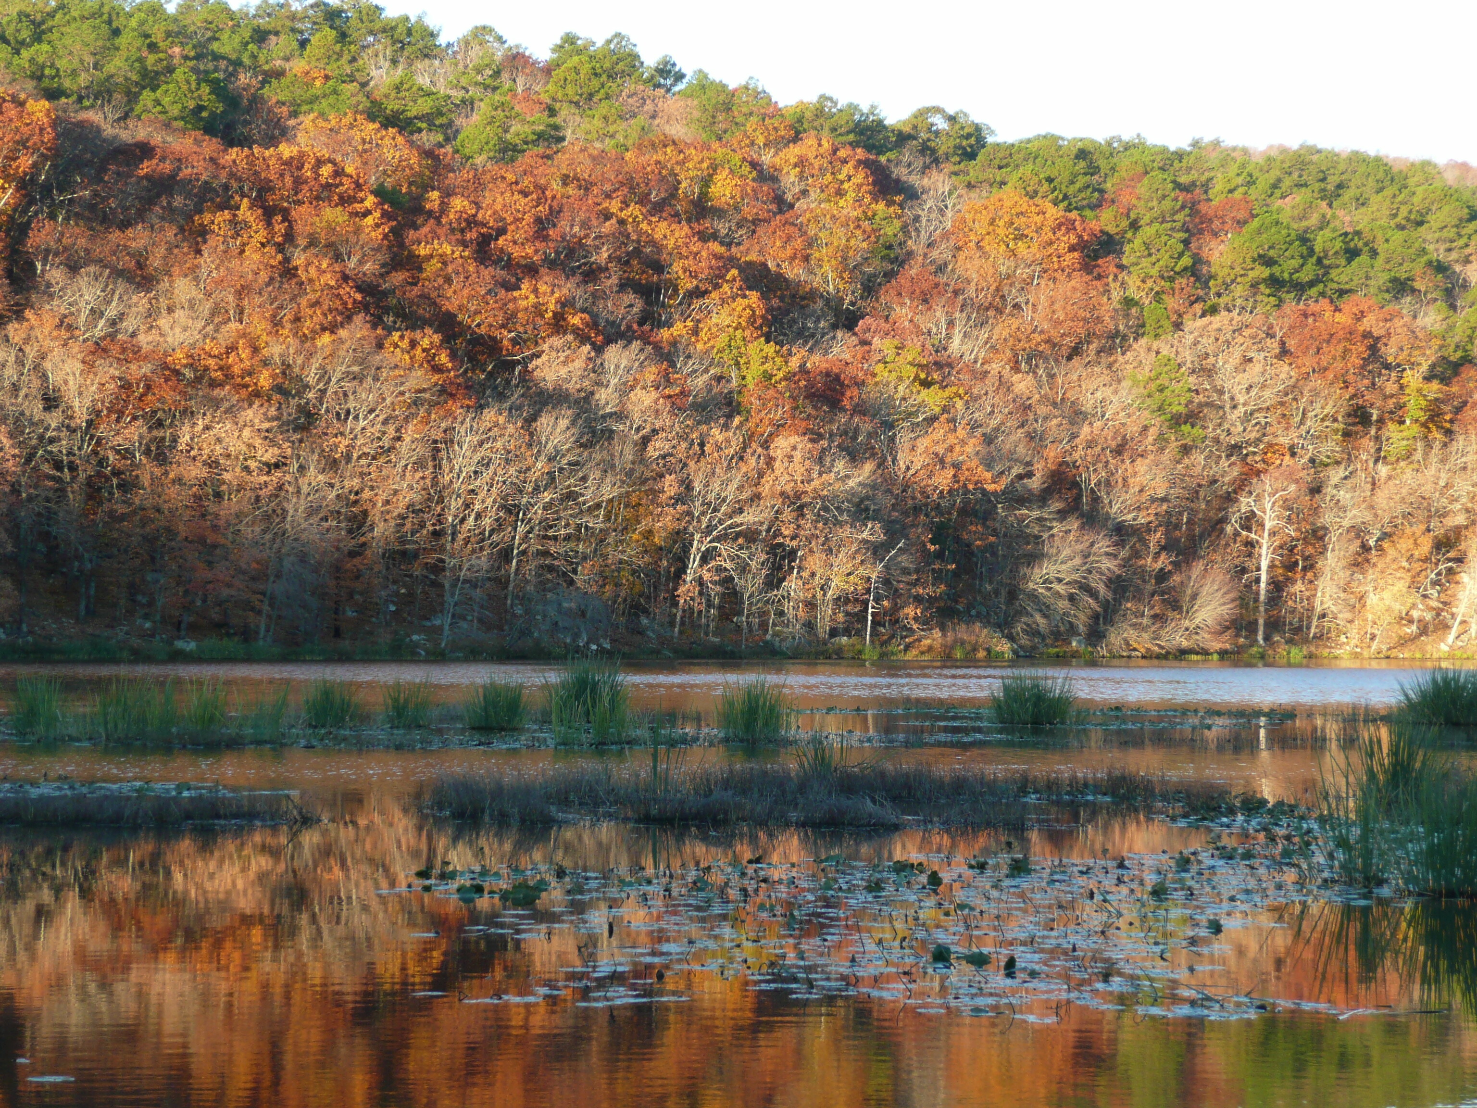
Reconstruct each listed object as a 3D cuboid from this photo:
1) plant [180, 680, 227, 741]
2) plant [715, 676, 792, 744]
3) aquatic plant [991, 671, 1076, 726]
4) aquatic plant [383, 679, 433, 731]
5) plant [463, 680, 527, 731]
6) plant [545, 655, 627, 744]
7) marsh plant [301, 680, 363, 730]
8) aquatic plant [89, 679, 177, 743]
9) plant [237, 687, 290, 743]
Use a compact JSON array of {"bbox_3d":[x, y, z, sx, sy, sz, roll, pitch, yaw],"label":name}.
[{"bbox_3d":[-10.595,3.089,81.234,0.938,1.213,0.794,0,-1,0],"label":"plant"},{"bbox_3d":[0.293,3.027,79.903,1.508,1.306,1.272,0,-1,0],"label":"plant"},{"bbox_3d":[6.737,3.296,93.601,1.951,1.239,1.644,0,-1,0],"label":"aquatic plant"},{"bbox_3d":[-7.362,3.328,91.217,1.182,1.079,0.999,0,-1,0],"label":"aquatic plant"},{"bbox_3d":[-5.298,3.297,89.340,1.409,1.082,1.190,0,-1,0],"label":"plant"},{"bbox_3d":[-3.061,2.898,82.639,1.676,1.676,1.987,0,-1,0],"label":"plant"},{"bbox_3d":[-9.067,3.331,91.304,1.389,1.080,1.173,0,-1,0],"label":"marsh plant"},{"bbox_3d":[-11.935,3.083,80.773,1.729,1.229,1.457,0,-1,0],"label":"aquatic plant"},{"bbox_3d":[-9.342,3.152,80.495,1.066,1.066,0.901,0,-1,0],"label":"plant"}]

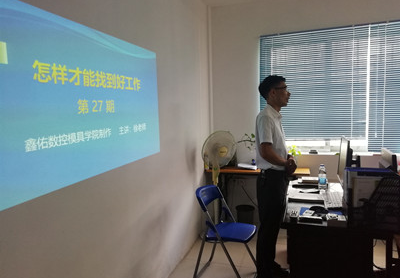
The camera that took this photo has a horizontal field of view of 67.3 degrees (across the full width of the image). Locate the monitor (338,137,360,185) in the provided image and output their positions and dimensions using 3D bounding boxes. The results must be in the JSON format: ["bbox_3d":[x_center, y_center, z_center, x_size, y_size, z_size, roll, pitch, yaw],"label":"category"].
[{"bbox_3d":[1.234,0.218,2.419,0.180,0.420,0.460,0,6,17],"label":"monitor"}]

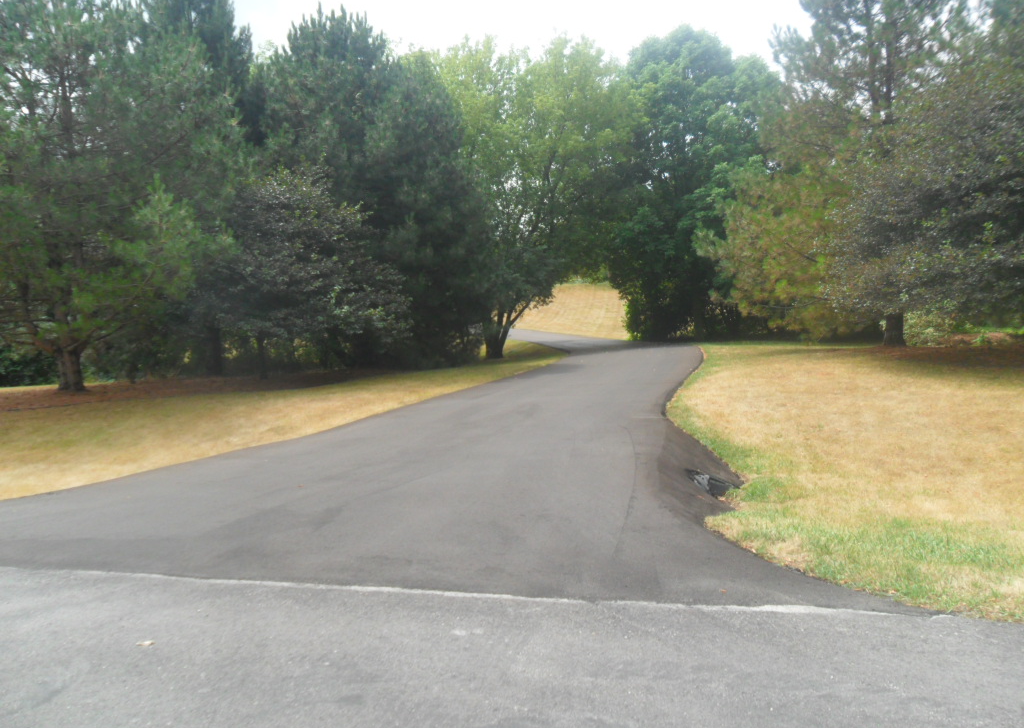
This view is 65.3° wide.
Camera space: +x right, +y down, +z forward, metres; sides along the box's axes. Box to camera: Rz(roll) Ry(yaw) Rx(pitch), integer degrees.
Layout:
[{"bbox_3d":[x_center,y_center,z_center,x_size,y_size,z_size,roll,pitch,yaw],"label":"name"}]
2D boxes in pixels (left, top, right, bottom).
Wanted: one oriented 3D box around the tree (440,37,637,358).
[{"bbox_3d":[0.879,-5.524,26.500,6.240,10.360,6.400,0,3,0],"label":"tree"}]

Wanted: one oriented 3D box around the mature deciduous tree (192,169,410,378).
[{"bbox_3d":[-4.823,-2.074,18.300,4.700,4.670,4.900,0,3,0],"label":"mature deciduous tree"}]

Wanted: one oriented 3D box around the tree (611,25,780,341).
[{"bbox_3d":[7.613,-7.571,33.500,6.900,12.780,7.300,0,3,0],"label":"tree"}]

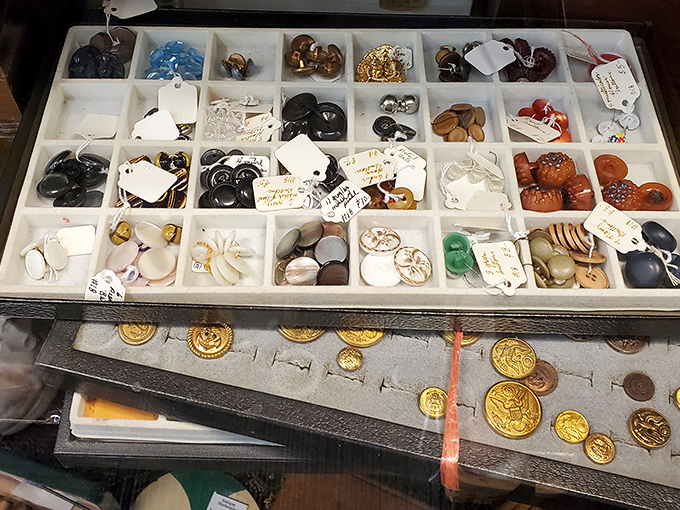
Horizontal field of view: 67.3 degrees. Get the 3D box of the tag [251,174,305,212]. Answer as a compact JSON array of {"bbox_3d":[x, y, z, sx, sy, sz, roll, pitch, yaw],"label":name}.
[{"bbox_3d":[-0.030,-0.034,0.276,0.031,0.002,0.021,-6,66,-6],"label":"tag"}]

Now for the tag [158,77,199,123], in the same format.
[{"bbox_3d":[-0.096,-0.092,0.304,0.022,0.001,0.031,-5,79,-5],"label":"tag"}]

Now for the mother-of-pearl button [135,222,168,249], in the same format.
[{"bbox_3d":[-0.102,-0.009,0.273,0.019,0.004,0.019,32,31,-22],"label":"mother-of-pearl button"}]

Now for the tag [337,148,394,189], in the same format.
[{"bbox_3d":[0.018,-0.049,0.283,0.031,0.002,0.021,-18,70,-16],"label":"tag"}]

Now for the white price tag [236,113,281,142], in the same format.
[{"bbox_3d":[-0.050,-0.073,0.299,0.031,0.002,0.021,-6,62,11],"label":"white price tag"}]

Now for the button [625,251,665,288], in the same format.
[{"bbox_3d":[0.162,0.008,0.270,0.021,0.010,0.021,0,83,24],"label":"button"}]

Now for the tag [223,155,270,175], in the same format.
[{"bbox_3d":[-0.055,-0.048,0.290,0.031,0.002,0.021,-1,65,-2],"label":"tag"}]

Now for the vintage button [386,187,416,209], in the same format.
[{"bbox_3d":[0.034,-0.030,0.283,0.015,0.003,0.015,-4,72,14],"label":"vintage button"}]

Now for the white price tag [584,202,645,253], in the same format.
[{"bbox_3d":[0.147,-0.013,0.270,0.033,0.001,0.021,37,71,18],"label":"white price tag"}]

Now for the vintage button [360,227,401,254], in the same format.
[{"bbox_3d":[0.022,-0.007,0.274,0.022,0.004,0.022,1,40,-1],"label":"vintage button"}]

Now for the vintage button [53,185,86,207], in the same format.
[{"bbox_3d":[-0.151,-0.031,0.285,0.021,0.004,0.021,0,47,16],"label":"vintage button"}]

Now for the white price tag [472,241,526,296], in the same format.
[{"bbox_3d":[0.080,0.006,0.254,0.022,0.001,0.031,-6,59,-5],"label":"white price tag"}]

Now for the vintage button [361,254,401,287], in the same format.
[{"bbox_3d":[0.021,0.008,0.269,0.022,0.005,0.022,0,66,0],"label":"vintage button"}]

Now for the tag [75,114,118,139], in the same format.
[{"bbox_3d":[-0.146,-0.076,0.307,0.021,0.002,0.031,8,39,-11],"label":"tag"}]

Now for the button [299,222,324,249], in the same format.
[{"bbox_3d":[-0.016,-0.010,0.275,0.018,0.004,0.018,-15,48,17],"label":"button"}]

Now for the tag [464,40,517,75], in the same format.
[{"bbox_3d":[0.095,-0.122,0.314,0.031,0.001,0.022,-31,63,-14],"label":"tag"}]

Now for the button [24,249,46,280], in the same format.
[{"bbox_3d":[-0.158,0.005,0.265,0.016,0.004,0.016,6,108,18],"label":"button"}]

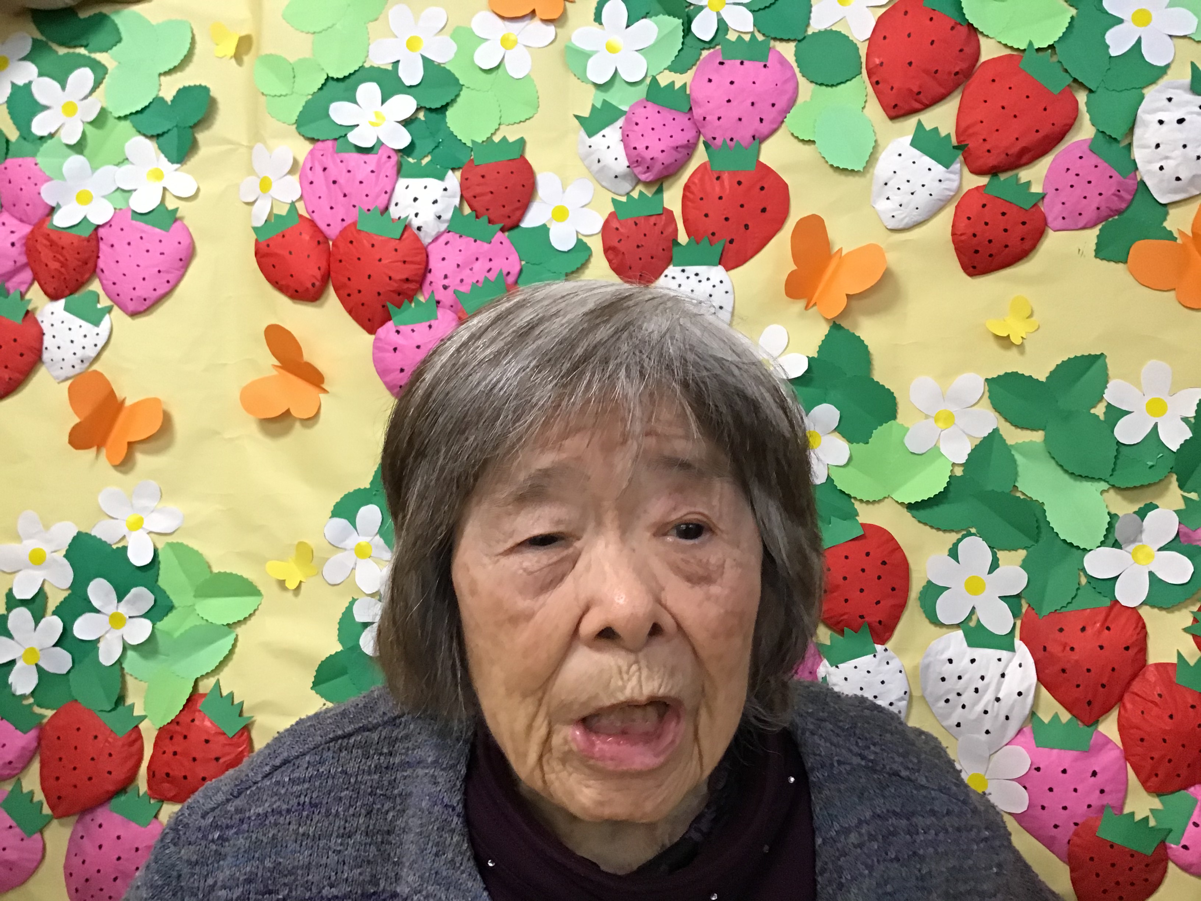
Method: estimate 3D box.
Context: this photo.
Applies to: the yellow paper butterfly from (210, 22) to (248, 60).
[{"bbox_3d":[-0.366,-0.404,1.060,0.035,0.036,0.017,-3,-14,10],"label":"yellow paper butterfly"}]

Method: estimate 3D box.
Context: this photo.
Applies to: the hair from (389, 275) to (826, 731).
[{"bbox_3d":[0.001,0.026,0.545,0.208,0.222,0.200,-2,-9,-5],"label":"hair"}]

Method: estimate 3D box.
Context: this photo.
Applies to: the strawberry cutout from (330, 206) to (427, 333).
[{"bbox_3d":[-0.200,-0.163,0.970,0.086,0.117,0.025,-3,-14,10],"label":"strawberry cutout"}]

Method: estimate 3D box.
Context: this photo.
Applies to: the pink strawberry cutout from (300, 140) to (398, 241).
[{"bbox_3d":[-0.234,-0.243,0.999,0.092,0.101,0.023,-3,-14,10],"label":"pink strawberry cutout"}]

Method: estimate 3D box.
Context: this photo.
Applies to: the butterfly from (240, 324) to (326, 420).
[{"bbox_3d":[-0.283,-0.070,0.960,0.074,0.084,0.034,-3,-14,10],"label":"butterfly"}]

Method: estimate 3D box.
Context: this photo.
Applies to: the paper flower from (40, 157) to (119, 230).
[{"bbox_3d":[-0.476,-0.236,0.983,0.078,0.070,0.010,-1,-8,9],"label":"paper flower"}]

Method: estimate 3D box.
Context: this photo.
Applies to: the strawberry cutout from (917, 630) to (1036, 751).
[{"bbox_3d":[0.282,0.178,0.803,0.084,0.099,0.020,-1,-8,9],"label":"strawberry cutout"}]

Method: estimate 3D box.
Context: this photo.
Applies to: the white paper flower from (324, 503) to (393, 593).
[{"bbox_3d":[-0.198,0.082,0.895,0.071,0.075,0.010,-1,-8,9],"label":"white paper flower"}]

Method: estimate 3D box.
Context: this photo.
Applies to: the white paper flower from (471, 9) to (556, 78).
[{"bbox_3d":[-0.081,-0.380,1.002,0.079,0.073,0.015,-3,-14,10],"label":"white paper flower"}]

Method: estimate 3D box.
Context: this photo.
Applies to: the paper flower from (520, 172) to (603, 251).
[{"bbox_3d":[-0.034,-0.202,0.910,0.073,0.070,0.010,-1,-8,9],"label":"paper flower"}]

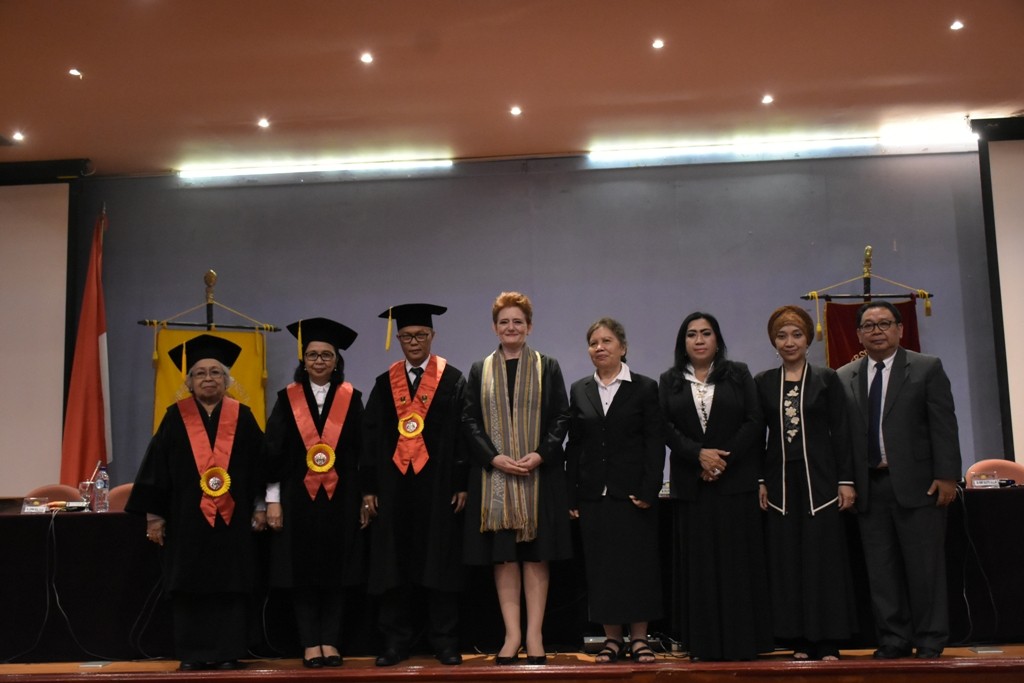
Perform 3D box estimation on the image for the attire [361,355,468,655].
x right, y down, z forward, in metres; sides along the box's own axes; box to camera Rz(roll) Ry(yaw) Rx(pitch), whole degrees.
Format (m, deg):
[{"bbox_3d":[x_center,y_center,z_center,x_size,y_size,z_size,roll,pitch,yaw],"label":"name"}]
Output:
[{"bbox_3d":[-0.472,0.776,4.949,0.540,1.395,0.330,-2,-7,2],"label":"attire"}]

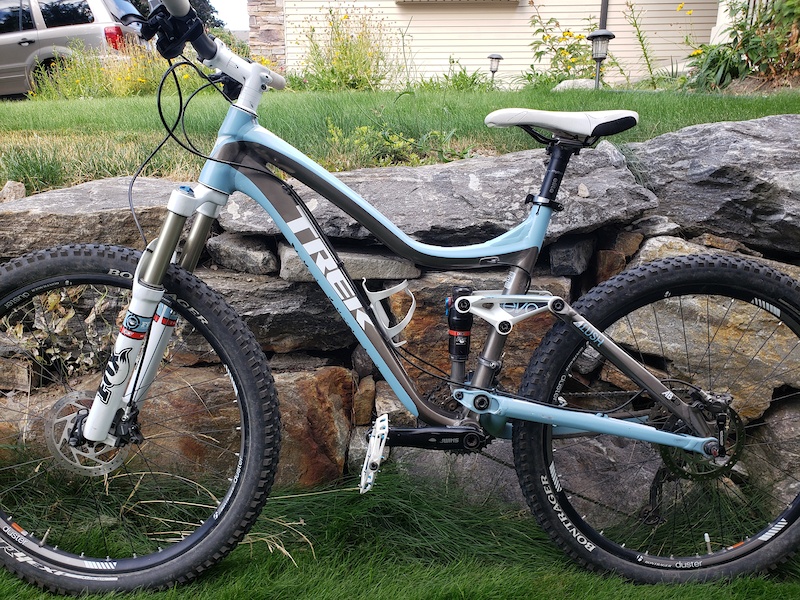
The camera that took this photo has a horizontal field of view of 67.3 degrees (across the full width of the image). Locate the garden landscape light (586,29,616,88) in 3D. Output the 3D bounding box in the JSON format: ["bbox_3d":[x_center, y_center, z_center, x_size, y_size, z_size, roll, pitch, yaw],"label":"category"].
[{"bbox_3d":[1.000,-1.204,3.020,0.140,0.310,0.140,1,13,0],"label":"garden landscape light"}]

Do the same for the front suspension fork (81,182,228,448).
[{"bbox_3d":[-0.443,0.018,1.096,0.108,0.495,0.178,23,6,-1],"label":"front suspension fork"}]

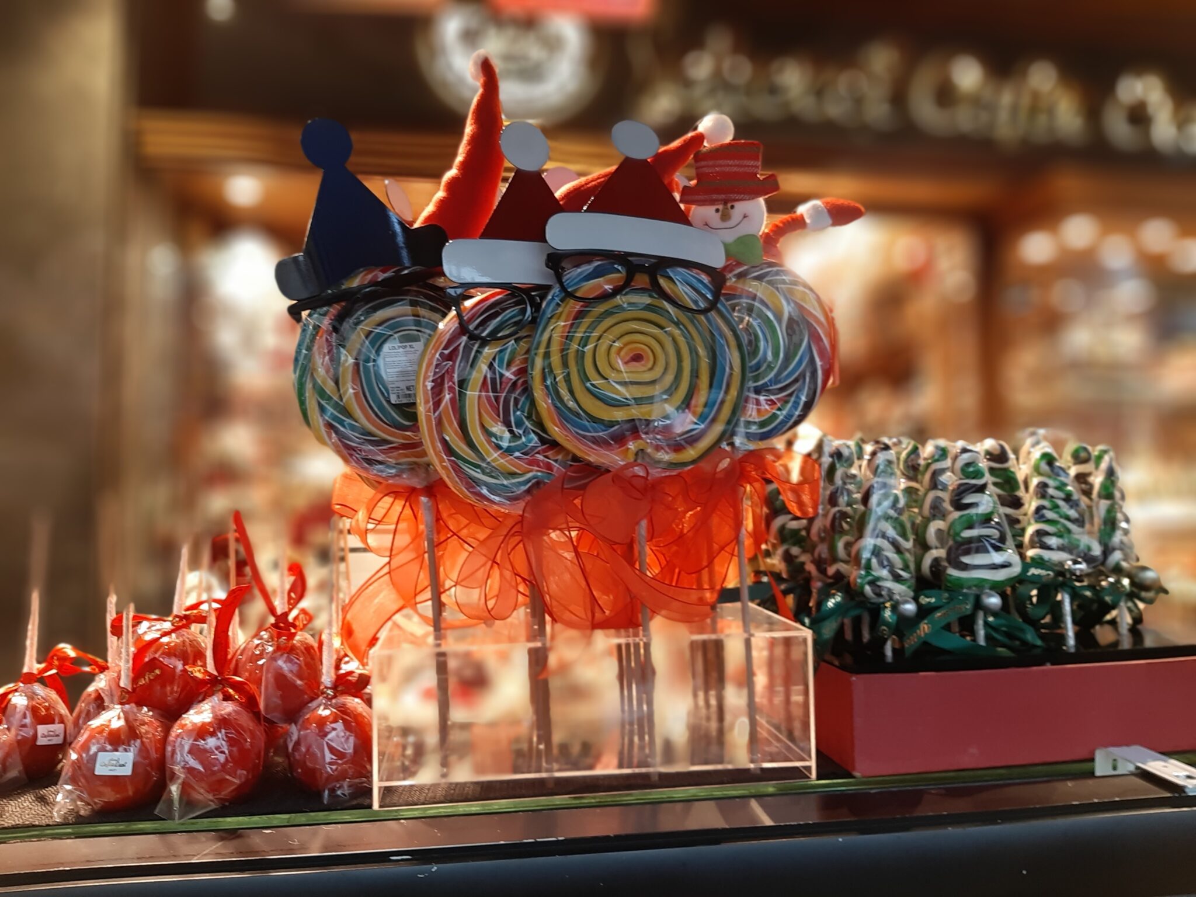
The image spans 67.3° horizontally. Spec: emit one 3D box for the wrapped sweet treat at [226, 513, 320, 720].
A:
[{"bbox_3d":[-0.289,0.152,0.801,0.080,0.185,0.080,-1,-2,-7],"label":"wrapped sweet treat"}]

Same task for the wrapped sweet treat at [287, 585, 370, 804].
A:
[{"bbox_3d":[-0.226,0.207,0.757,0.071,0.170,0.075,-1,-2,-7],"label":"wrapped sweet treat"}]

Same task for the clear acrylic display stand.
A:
[{"bbox_3d":[-0.010,0.224,0.826,0.365,0.124,0.181,-1,-2,-7],"label":"clear acrylic display stand"}]

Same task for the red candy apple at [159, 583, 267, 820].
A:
[{"bbox_3d":[-0.312,0.207,0.728,0.082,0.174,0.084,-1,-2,-7],"label":"red candy apple"}]

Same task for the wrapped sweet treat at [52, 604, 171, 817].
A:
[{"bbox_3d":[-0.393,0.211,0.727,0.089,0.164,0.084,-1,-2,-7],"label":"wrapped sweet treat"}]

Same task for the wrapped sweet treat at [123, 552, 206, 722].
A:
[{"bbox_3d":[-0.395,0.168,0.819,0.078,0.153,0.078,-1,-2,-7],"label":"wrapped sweet treat"}]

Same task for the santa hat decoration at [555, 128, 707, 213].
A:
[{"bbox_3d":[0.032,-0.258,0.858,0.145,0.097,0.079,-1,-2,-7],"label":"santa hat decoration"}]

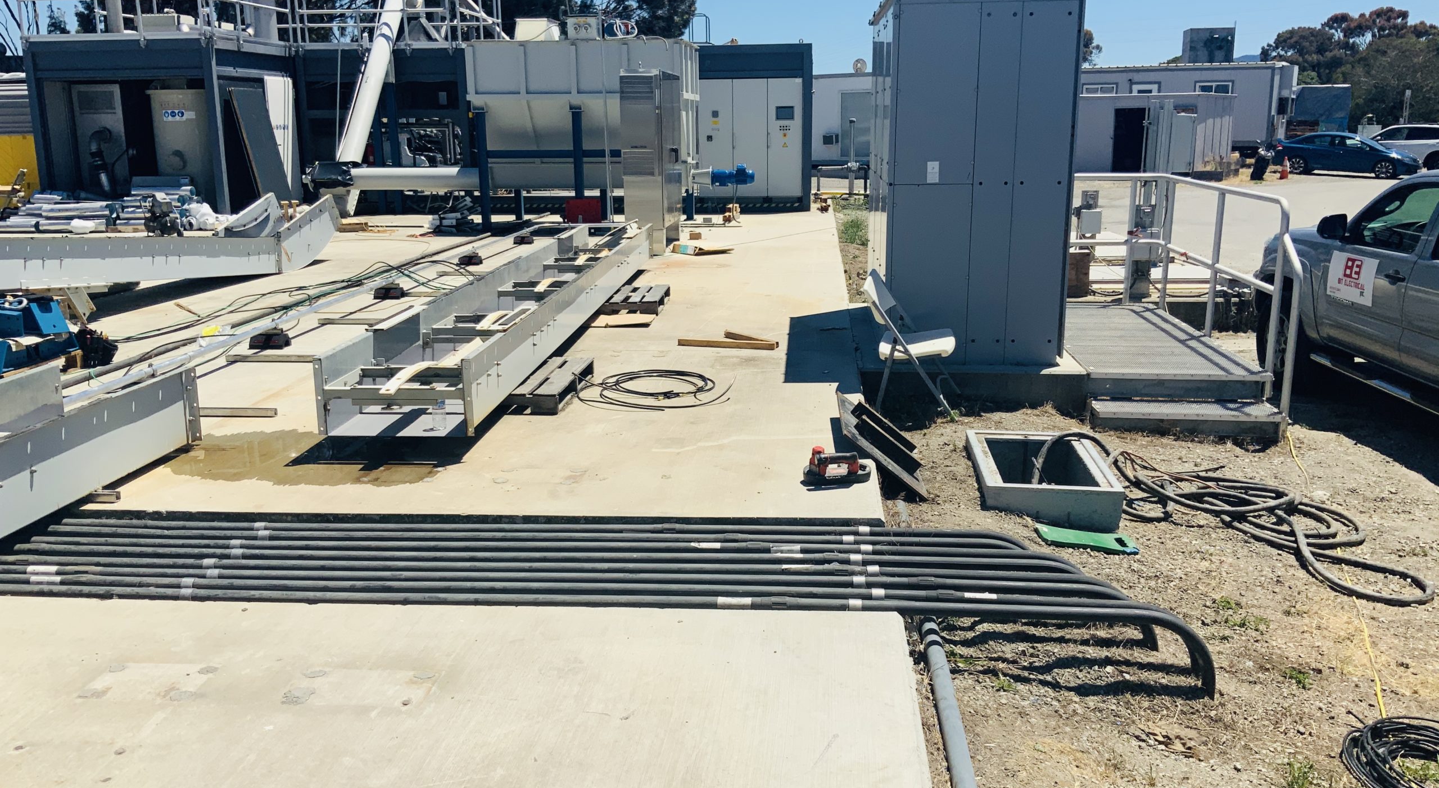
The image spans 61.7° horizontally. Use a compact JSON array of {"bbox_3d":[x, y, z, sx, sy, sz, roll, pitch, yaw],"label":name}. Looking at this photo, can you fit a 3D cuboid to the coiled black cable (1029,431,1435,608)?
[{"bbox_3d":[2.272,0.414,5.287,1.550,0.400,1.250,7,15,29],"label":"coiled black cable"}]

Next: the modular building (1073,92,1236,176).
[{"bbox_3d":[13.370,-8.574,39.687,6.000,2.448,2.500,12,18,43],"label":"modular building"}]

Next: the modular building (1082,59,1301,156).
[{"bbox_3d":[16.550,-11.211,47.706,11.000,3.247,2.800,10,17,37],"label":"modular building"}]

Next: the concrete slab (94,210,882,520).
[{"bbox_3d":[-3.418,-1.332,13.189,9.500,0.220,16.500,1,13,5],"label":"concrete slab"}]

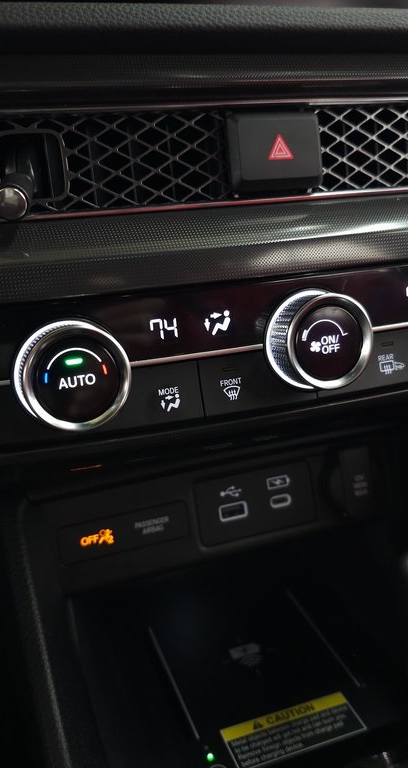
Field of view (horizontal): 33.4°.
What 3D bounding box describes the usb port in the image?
[{"bbox_3d":[0.015,0.067,0.360,0.015,0.008,0.006,-9,1,-19],"label":"usb port"}]

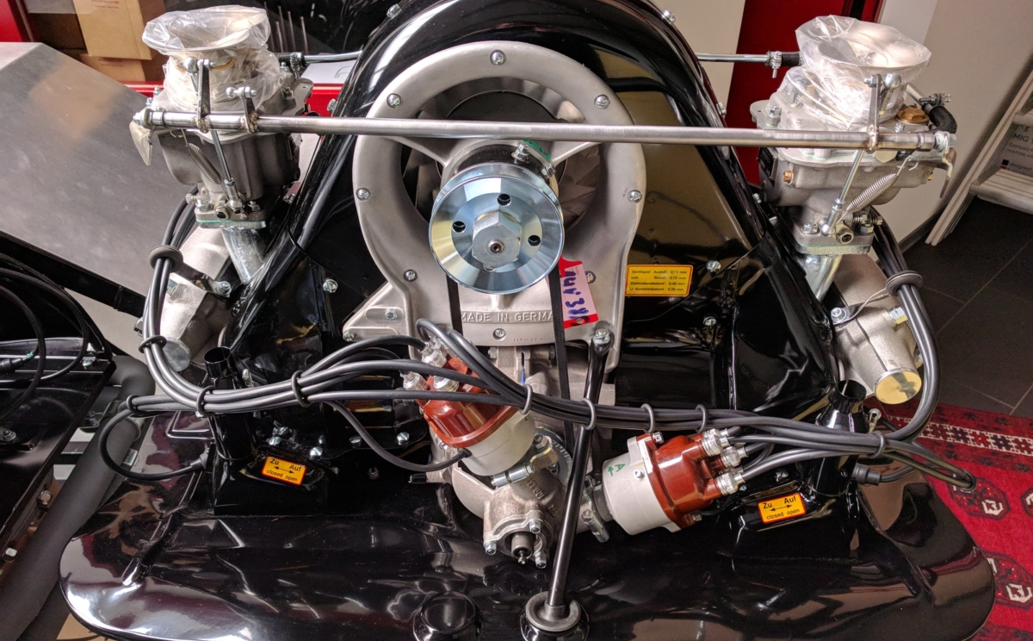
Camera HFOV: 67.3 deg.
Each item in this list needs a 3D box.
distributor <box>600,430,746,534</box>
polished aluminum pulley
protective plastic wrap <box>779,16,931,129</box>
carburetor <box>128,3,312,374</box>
[{"bbox_3d":[0.135,0.139,0.665,0.117,0.080,0.086,-25,74,16],"label":"distributor"},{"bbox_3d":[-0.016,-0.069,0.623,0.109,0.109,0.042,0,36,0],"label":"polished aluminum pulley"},{"bbox_3d":[0.292,-0.224,0.682,0.124,0.070,0.118,0,36,0],"label":"protective plastic wrap"},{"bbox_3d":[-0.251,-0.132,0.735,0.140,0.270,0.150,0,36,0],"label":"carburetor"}]

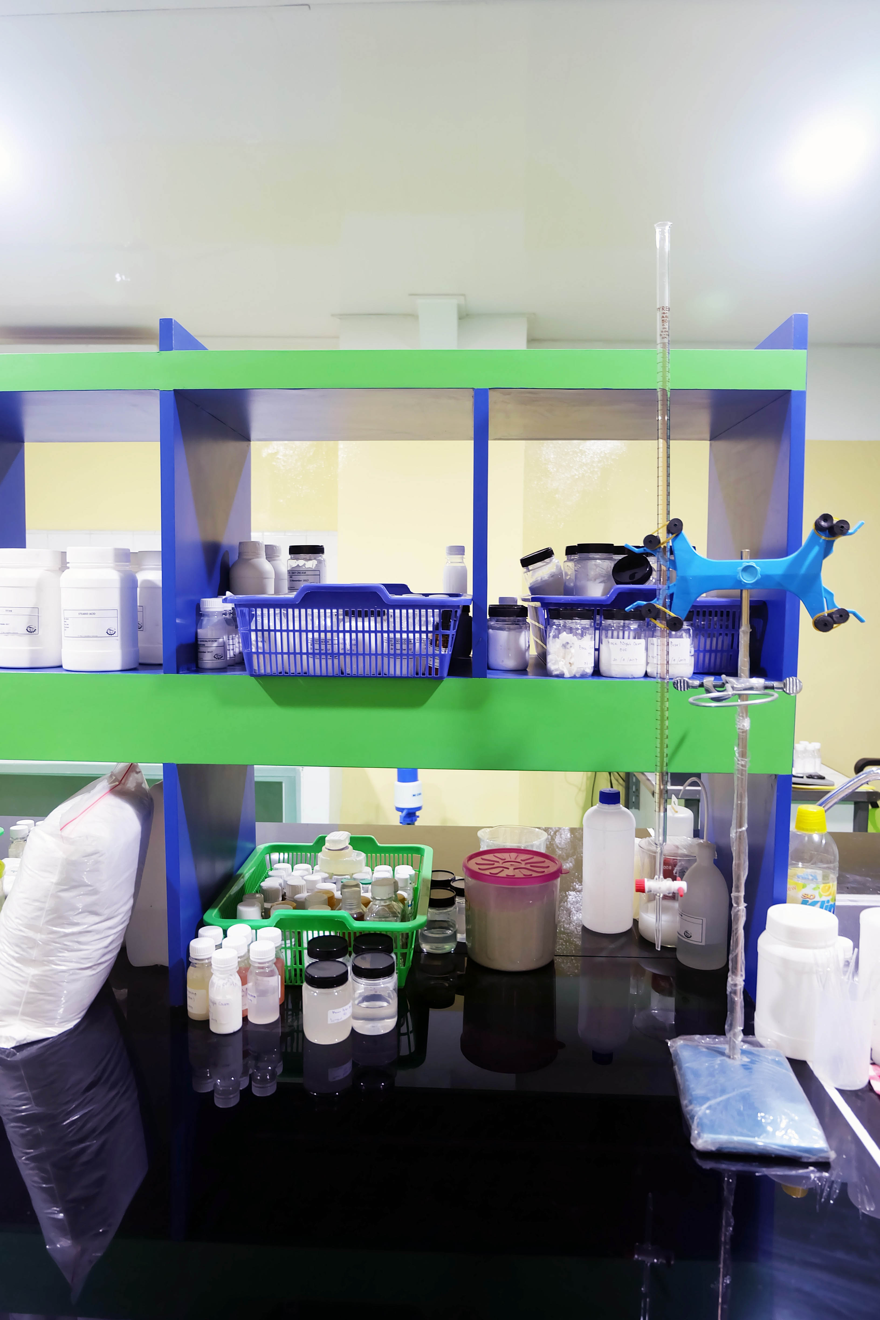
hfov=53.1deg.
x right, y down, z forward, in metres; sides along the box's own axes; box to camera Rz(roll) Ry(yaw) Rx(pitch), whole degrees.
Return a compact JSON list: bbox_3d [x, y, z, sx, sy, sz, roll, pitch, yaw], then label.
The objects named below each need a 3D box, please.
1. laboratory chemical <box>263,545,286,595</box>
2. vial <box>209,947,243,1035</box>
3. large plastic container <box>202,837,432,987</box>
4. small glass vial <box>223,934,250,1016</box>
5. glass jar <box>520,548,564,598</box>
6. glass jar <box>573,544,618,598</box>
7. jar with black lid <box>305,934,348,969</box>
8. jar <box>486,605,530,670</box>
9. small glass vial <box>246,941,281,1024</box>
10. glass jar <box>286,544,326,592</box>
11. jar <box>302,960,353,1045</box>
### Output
[{"bbox_3d":[-0.269,-0.102,1.413,0.055,0.165,0.055,1,5,3],"label":"laboratory chemical"},{"bbox_3d":[-0.270,0.416,1.110,0.041,0.095,0.041,0,5,0],"label":"vial"},{"bbox_3d":[-0.168,0.382,1.370,0.307,0.118,0.370,1,5,2],"label":"large plastic container"},{"bbox_3d":[-0.267,0.413,1.150,0.041,0.095,0.041,1,5,3],"label":"small glass vial"},{"bbox_3d":[0.167,-0.128,1.390,0.059,0.087,0.059,-21,7,5],"label":"glass jar"},{"bbox_3d":[0.231,-0.127,1.303,0.062,0.087,0.062,1,4,10],"label":"glass jar"},{"bbox_3d":[-0.150,0.425,1.181,0.060,0.085,0.060,1,4,3],"label":"jar with black lid"},{"bbox_3d":[0.096,-0.032,1.226,0.059,0.088,0.059,0,4,0],"label":"jar"},{"bbox_3d":[-0.227,0.414,1.135,0.041,0.095,0.041,0,5,0],"label":"small glass vial"},{"bbox_3d":[-0.205,-0.132,1.355,0.059,0.085,0.059,0,4,0],"label":"glass jar"},{"bbox_3d":[-0.139,0.425,1.094,0.060,0.082,0.060,0,4,0],"label":"jar"}]

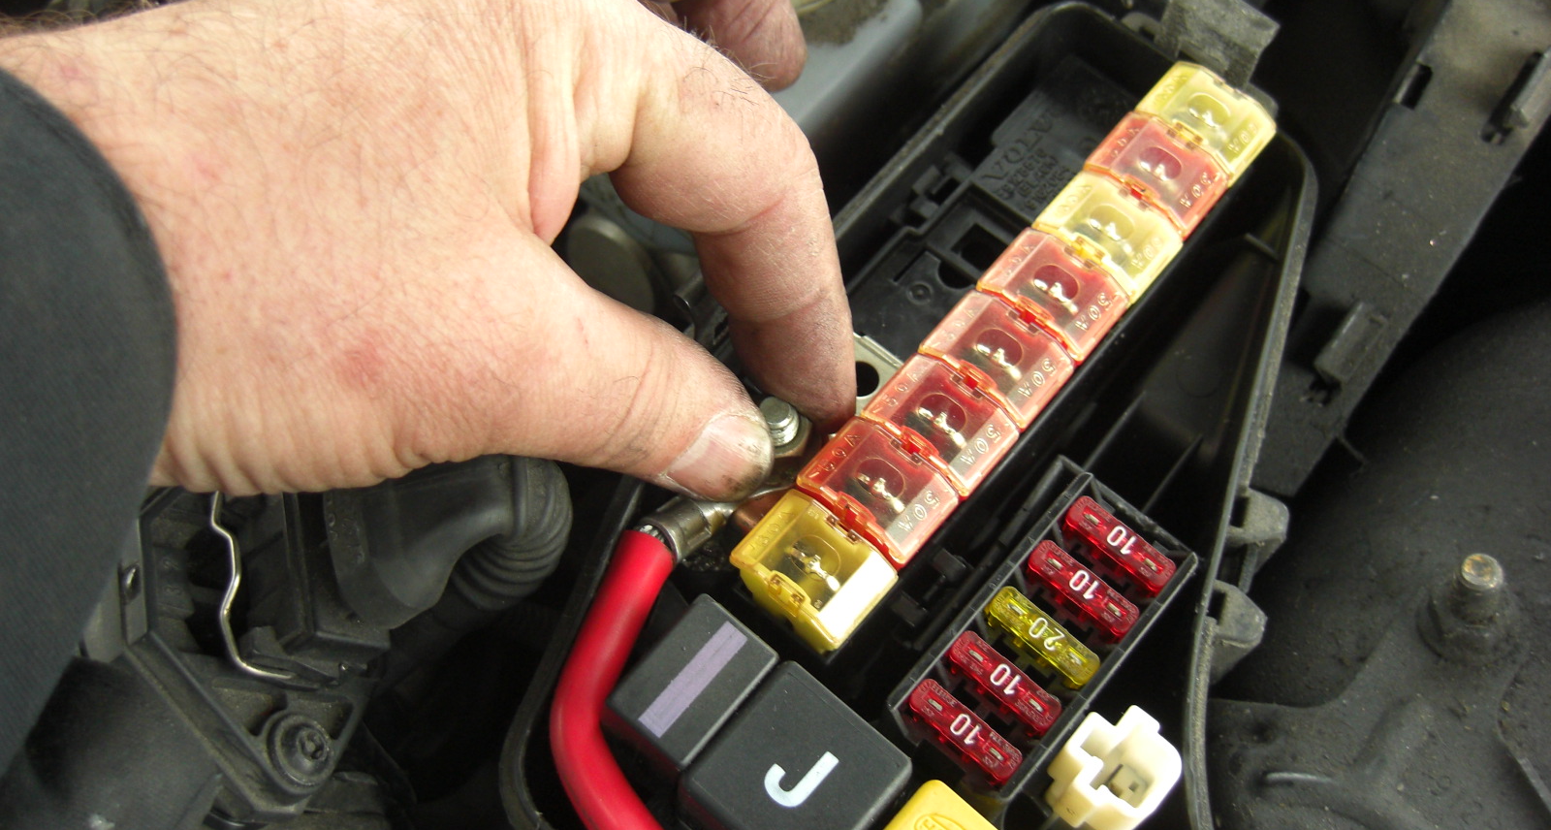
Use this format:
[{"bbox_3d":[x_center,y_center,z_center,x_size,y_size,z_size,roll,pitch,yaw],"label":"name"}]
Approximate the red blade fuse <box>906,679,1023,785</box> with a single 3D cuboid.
[{"bbox_3d":[0.030,0.055,0.284,0.019,0.018,0.005,39,68,13],"label":"red blade fuse"}]

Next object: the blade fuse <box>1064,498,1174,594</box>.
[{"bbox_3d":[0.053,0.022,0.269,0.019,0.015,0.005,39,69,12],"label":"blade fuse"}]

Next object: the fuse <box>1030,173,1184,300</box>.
[{"bbox_3d":[0.059,-0.029,0.313,0.022,0.022,0.016,38,68,13],"label":"fuse"}]

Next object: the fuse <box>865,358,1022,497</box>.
[{"bbox_3d":[0.027,0.005,0.295,0.022,0.022,0.016,38,68,13],"label":"fuse"}]

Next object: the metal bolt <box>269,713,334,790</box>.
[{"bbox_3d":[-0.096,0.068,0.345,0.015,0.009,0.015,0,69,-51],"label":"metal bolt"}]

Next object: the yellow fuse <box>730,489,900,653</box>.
[{"bbox_3d":[0.006,0.028,0.283,0.022,0.022,0.016,38,68,13],"label":"yellow fuse"}]

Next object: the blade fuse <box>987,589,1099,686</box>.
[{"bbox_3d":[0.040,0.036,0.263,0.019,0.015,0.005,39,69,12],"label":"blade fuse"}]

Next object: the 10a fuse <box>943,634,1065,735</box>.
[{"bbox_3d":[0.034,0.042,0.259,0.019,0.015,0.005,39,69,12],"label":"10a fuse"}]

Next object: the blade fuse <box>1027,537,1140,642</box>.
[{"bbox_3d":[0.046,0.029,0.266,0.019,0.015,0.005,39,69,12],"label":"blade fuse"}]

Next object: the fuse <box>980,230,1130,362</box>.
[{"bbox_3d":[0.044,-0.015,0.284,0.021,0.025,0.014,39,69,12],"label":"fuse"}]

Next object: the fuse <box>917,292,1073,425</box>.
[{"bbox_3d":[0.034,-0.005,0.279,0.021,0.025,0.014,39,69,12],"label":"fuse"}]

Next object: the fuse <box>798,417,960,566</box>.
[{"bbox_3d":[0.017,0.016,0.289,0.022,0.022,0.016,38,68,13],"label":"fuse"}]

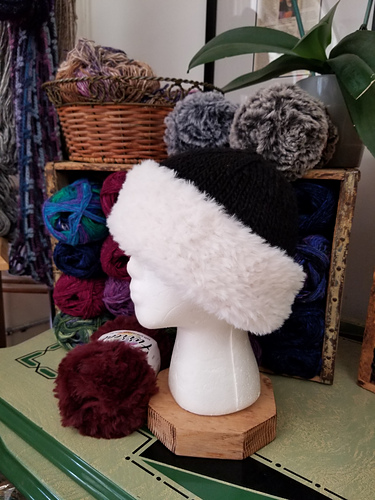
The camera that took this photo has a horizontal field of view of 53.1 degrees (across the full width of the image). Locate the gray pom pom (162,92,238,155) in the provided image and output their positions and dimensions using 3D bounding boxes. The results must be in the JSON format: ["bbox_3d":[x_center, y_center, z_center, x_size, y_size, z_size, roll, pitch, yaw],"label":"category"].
[{"bbox_3d":[0.024,-0.210,0.640,0.126,0.118,0.126,-1,13,-10],"label":"gray pom pom"}]

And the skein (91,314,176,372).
[{"bbox_3d":[-0.077,0.156,0.555,0.120,0.110,0.120,4,13,14],"label":"skein"}]

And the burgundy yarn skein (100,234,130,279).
[{"bbox_3d":[-0.118,0.012,0.680,0.085,0.080,0.110,-3,13,-17],"label":"burgundy yarn skein"}]

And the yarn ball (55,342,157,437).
[{"bbox_3d":[-0.102,0.173,0.472,0.125,0.118,0.130,4,13,11],"label":"yarn ball"}]

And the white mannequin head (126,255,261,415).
[{"bbox_3d":[0.027,0.048,0.485,0.200,0.292,0.152,-1,13,-8],"label":"white mannequin head"}]

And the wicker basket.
[{"bbox_3d":[-0.106,-0.232,0.710,0.335,0.138,0.230,-1,13,-8],"label":"wicker basket"}]

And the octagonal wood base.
[{"bbox_3d":[0.034,0.209,0.513,0.162,0.035,0.162,2,13,5],"label":"octagonal wood base"}]

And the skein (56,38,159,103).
[{"bbox_3d":[-0.149,-0.325,0.700,0.182,0.125,0.150,1,13,0],"label":"skein"}]

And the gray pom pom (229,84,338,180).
[{"bbox_3d":[0.146,-0.180,0.570,0.148,0.138,0.148,-2,13,-15],"label":"gray pom pom"}]

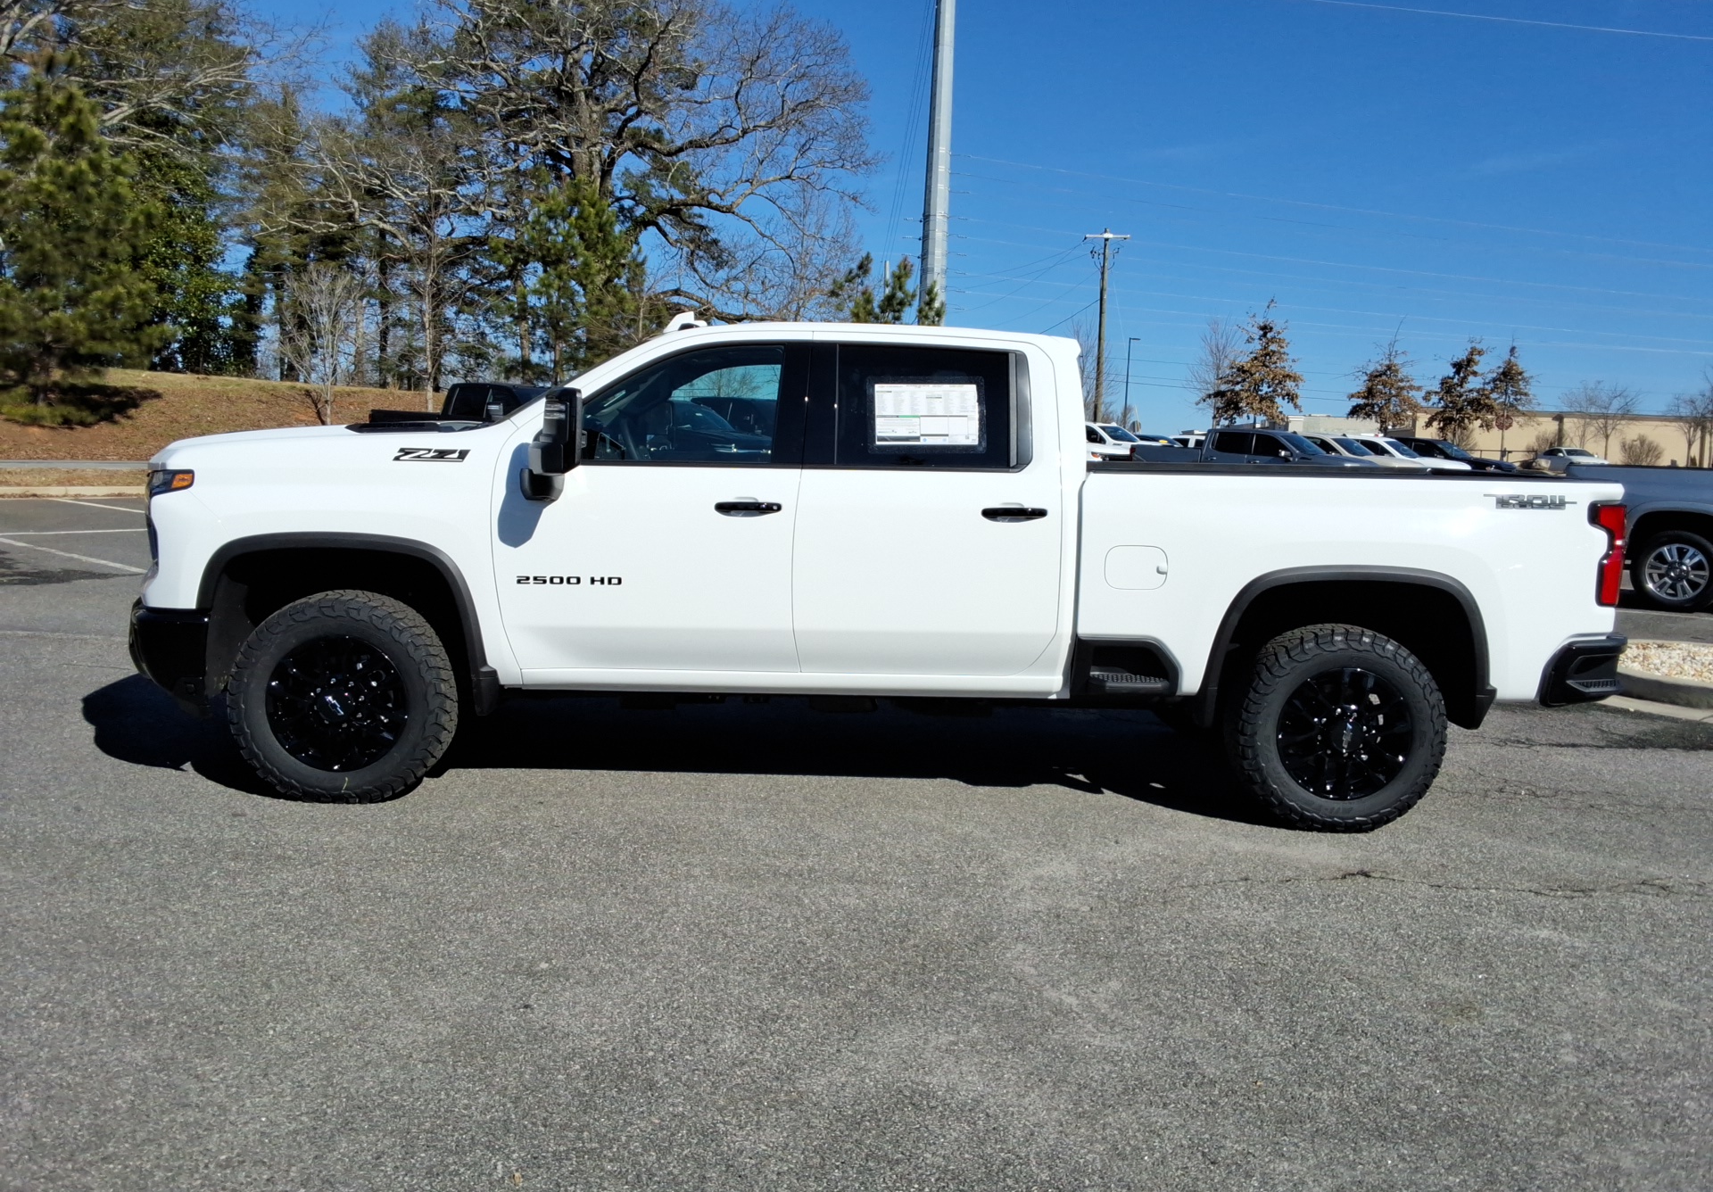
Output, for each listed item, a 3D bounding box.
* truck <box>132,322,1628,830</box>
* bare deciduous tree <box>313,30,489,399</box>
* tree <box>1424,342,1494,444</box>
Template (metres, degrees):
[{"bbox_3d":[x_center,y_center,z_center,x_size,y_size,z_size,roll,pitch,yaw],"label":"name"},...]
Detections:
[{"bbox_3d":[0.108,-0.215,6.457,6.350,2.040,2.150,2,7,-2],"label":"truck"},{"bbox_3d":[-14.942,-11.998,45.721,5.576,12.387,5.576,0,7,-18],"label":"bare deciduous tree"},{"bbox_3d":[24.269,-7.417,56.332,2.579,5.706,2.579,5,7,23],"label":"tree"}]

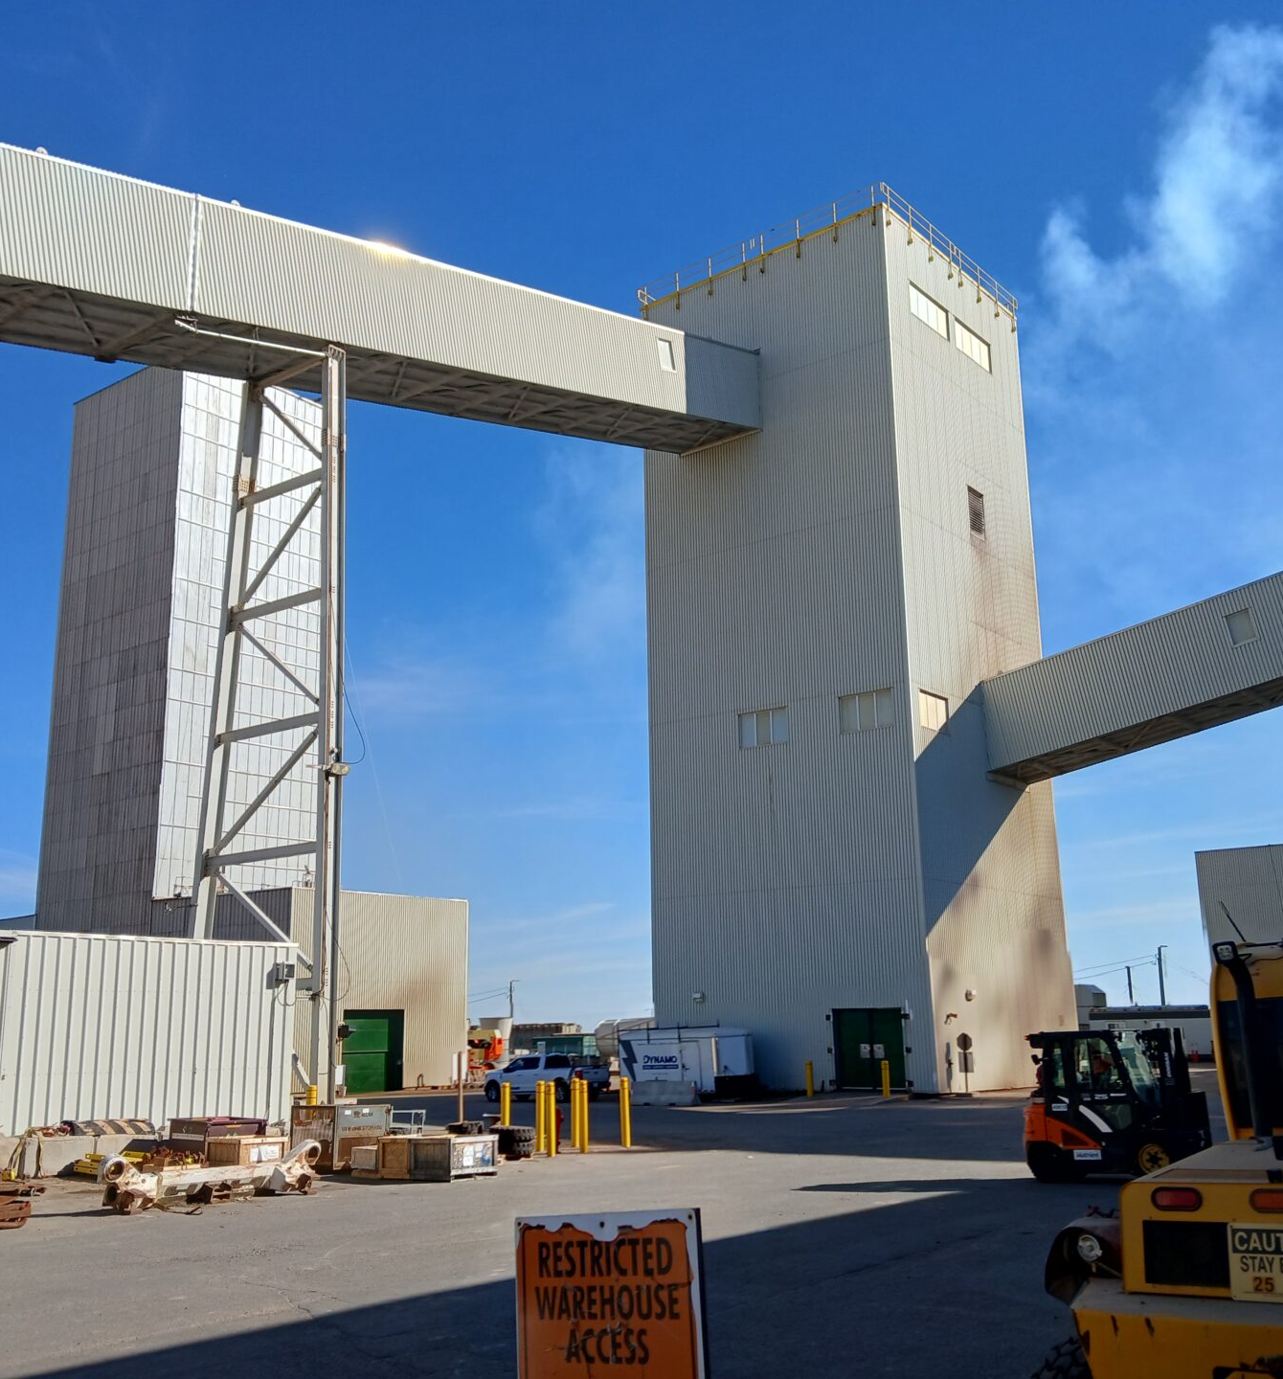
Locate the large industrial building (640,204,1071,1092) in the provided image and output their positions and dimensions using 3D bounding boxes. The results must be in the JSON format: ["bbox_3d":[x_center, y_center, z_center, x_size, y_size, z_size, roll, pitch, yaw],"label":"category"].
[{"bbox_3d":[10.935,-0.982,72.721,15.250,41.800,14.650,-11,-17,38],"label":"large industrial building"}]

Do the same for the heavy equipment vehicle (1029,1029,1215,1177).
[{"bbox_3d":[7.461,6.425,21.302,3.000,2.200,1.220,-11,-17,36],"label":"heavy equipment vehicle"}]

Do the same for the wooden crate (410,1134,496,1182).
[{"bbox_3d":[-3.160,7.895,23.353,0.947,0.674,1.125,-11,-17,36],"label":"wooden crate"}]

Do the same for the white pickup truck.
[{"bbox_3d":[-4.127,16.521,58.778,5.850,1.960,2.050,-11,-17,38],"label":"white pickup truck"}]

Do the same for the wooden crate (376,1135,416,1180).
[{"bbox_3d":[-3.867,7.977,23.640,0.749,0.663,0.950,-11,-17,36],"label":"wooden crate"}]

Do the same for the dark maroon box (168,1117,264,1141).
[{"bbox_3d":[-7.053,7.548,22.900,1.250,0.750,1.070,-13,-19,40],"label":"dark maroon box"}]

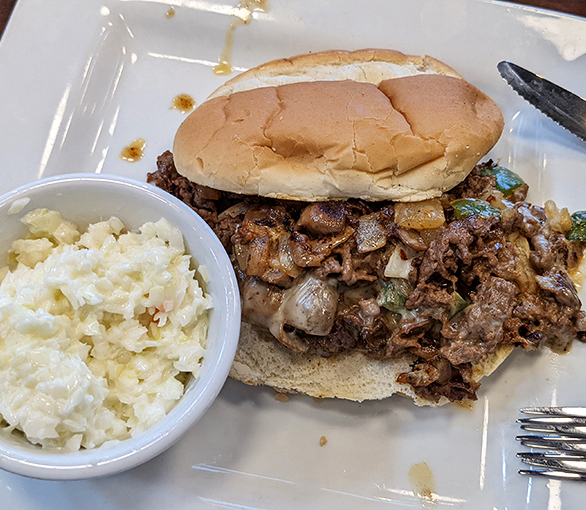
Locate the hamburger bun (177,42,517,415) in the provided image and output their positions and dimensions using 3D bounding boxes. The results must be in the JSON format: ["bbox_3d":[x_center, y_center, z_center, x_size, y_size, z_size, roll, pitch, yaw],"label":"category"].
[{"bbox_3d":[0.021,-0.019,0.226,0.143,0.065,0.151,1,71,-5],"label":"hamburger bun"}]

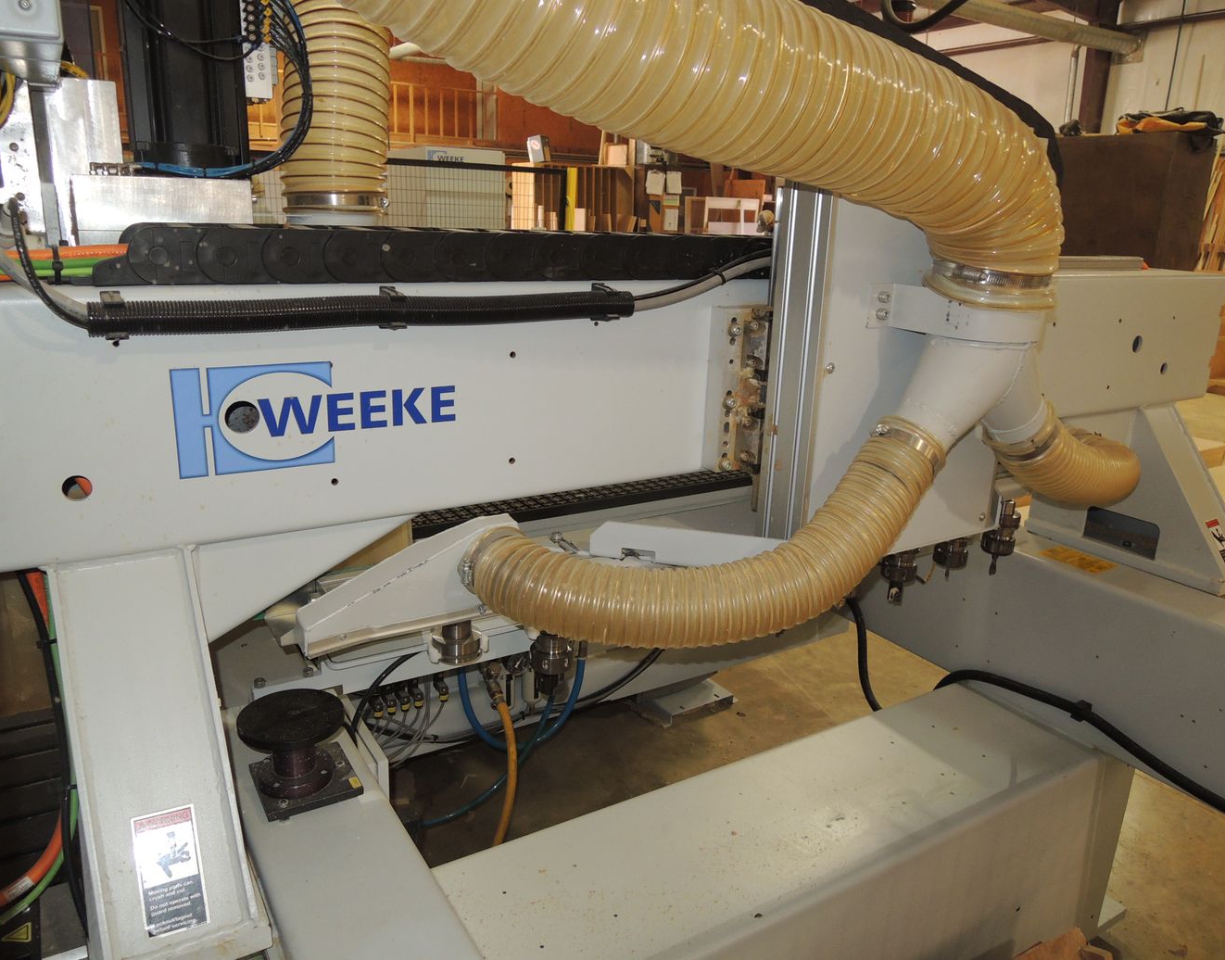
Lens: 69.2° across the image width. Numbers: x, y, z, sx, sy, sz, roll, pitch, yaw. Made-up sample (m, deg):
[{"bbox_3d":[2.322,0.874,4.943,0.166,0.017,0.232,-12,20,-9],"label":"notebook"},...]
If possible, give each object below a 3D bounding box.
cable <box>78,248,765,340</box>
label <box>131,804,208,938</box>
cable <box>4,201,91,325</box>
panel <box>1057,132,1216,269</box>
[{"bbox_3d":[-0.148,-0.238,1.091,0.880,0.103,0.052,-8,18,-30],"label":"cable"},{"bbox_3d":[-0.437,0.387,0.879,0.056,0.113,0.003,-8,-18,-30],"label":"label"},{"bbox_3d":[-0.544,-0.206,0.858,0.058,0.124,0.055,-8,18,-30],"label":"cable"},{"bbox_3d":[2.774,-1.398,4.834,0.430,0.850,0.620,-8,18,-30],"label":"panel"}]

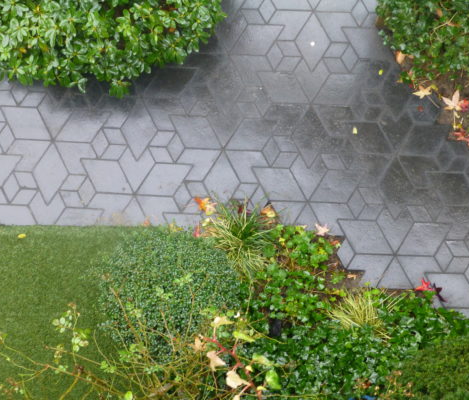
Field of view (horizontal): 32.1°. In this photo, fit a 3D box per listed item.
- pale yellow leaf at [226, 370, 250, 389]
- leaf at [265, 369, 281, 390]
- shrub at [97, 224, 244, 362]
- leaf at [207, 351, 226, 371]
[{"bbox_3d":[0.015,0.764,3.471,0.101,0.035,0.081,2,80,2],"label":"pale yellow leaf"},{"bbox_3d":[0.165,0.763,3.468,0.069,0.035,0.088,2,80,2],"label":"leaf"},{"bbox_3d":[-0.311,0.448,3.984,0.720,0.550,0.639,2,80,1],"label":"shrub"},{"bbox_3d":[-0.076,0.691,3.485,0.083,0.035,0.089,2,80,2],"label":"leaf"}]

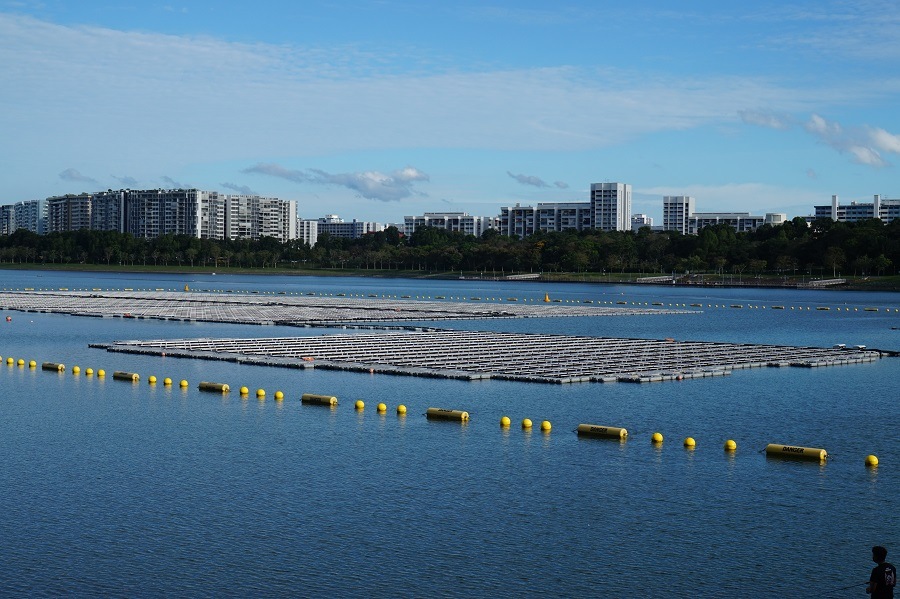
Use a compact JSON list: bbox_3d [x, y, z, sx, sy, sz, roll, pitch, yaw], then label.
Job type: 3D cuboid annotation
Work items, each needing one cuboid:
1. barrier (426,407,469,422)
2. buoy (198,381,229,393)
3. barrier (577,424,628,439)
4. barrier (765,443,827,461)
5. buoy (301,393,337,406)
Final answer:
[{"bbox_3d":[-0.097,5.009,61.747,0.433,0.433,2.131,-1,2,-44],"label":"barrier"},{"bbox_3d":[-12.412,4.617,74.879,0.433,0.433,2.131,-1,2,-44],"label":"buoy"},{"bbox_3d":[5.970,5.190,55.798,0.433,0.433,2.131,-1,2,-44],"label":"barrier"},{"bbox_3d":[12.116,5.371,49.857,2.131,0.433,0.433,2,2,44],"label":"barrier"},{"bbox_3d":[-6.257,4.814,68.263,0.433,0.433,2.131,-1,2,-44],"label":"buoy"}]

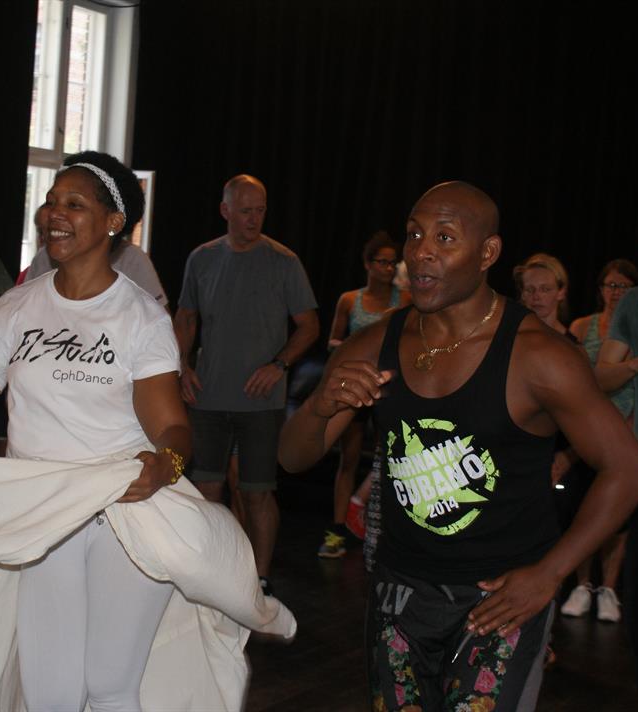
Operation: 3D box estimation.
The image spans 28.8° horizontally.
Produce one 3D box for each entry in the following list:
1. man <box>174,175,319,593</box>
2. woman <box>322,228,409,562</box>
[{"bbox_3d":[-0.304,0.157,5.220,0.600,1.800,0.420,4,3,0],"label":"man"},{"bbox_3d":[0.261,0.219,6.300,0.500,1.640,0.450,4,3,0],"label":"woman"}]

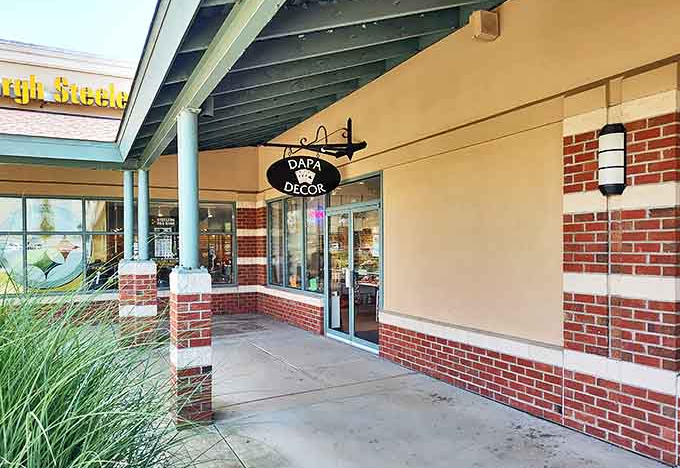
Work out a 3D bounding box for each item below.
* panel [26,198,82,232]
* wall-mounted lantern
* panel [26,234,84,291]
[{"bbox_3d":[-5.674,-0.370,9.020,0.948,0.675,0.060,0,-2,-29],"label":"panel"},{"bbox_3d":[2.114,-0.580,3.512,0.120,0.549,0.185,0,-2,-29],"label":"wall-mounted lantern"},{"bbox_3d":[-5.661,0.584,8.995,0.948,1.123,0.060,0,-2,-29],"label":"panel"}]

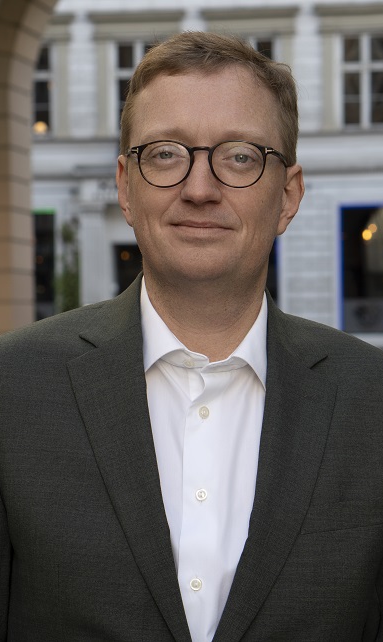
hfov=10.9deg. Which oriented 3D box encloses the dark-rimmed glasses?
[{"bbox_3d":[0.014,-0.141,1.910,0.147,0.048,0.143,0,-2,3],"label":"dark-rimmed glasses"}]

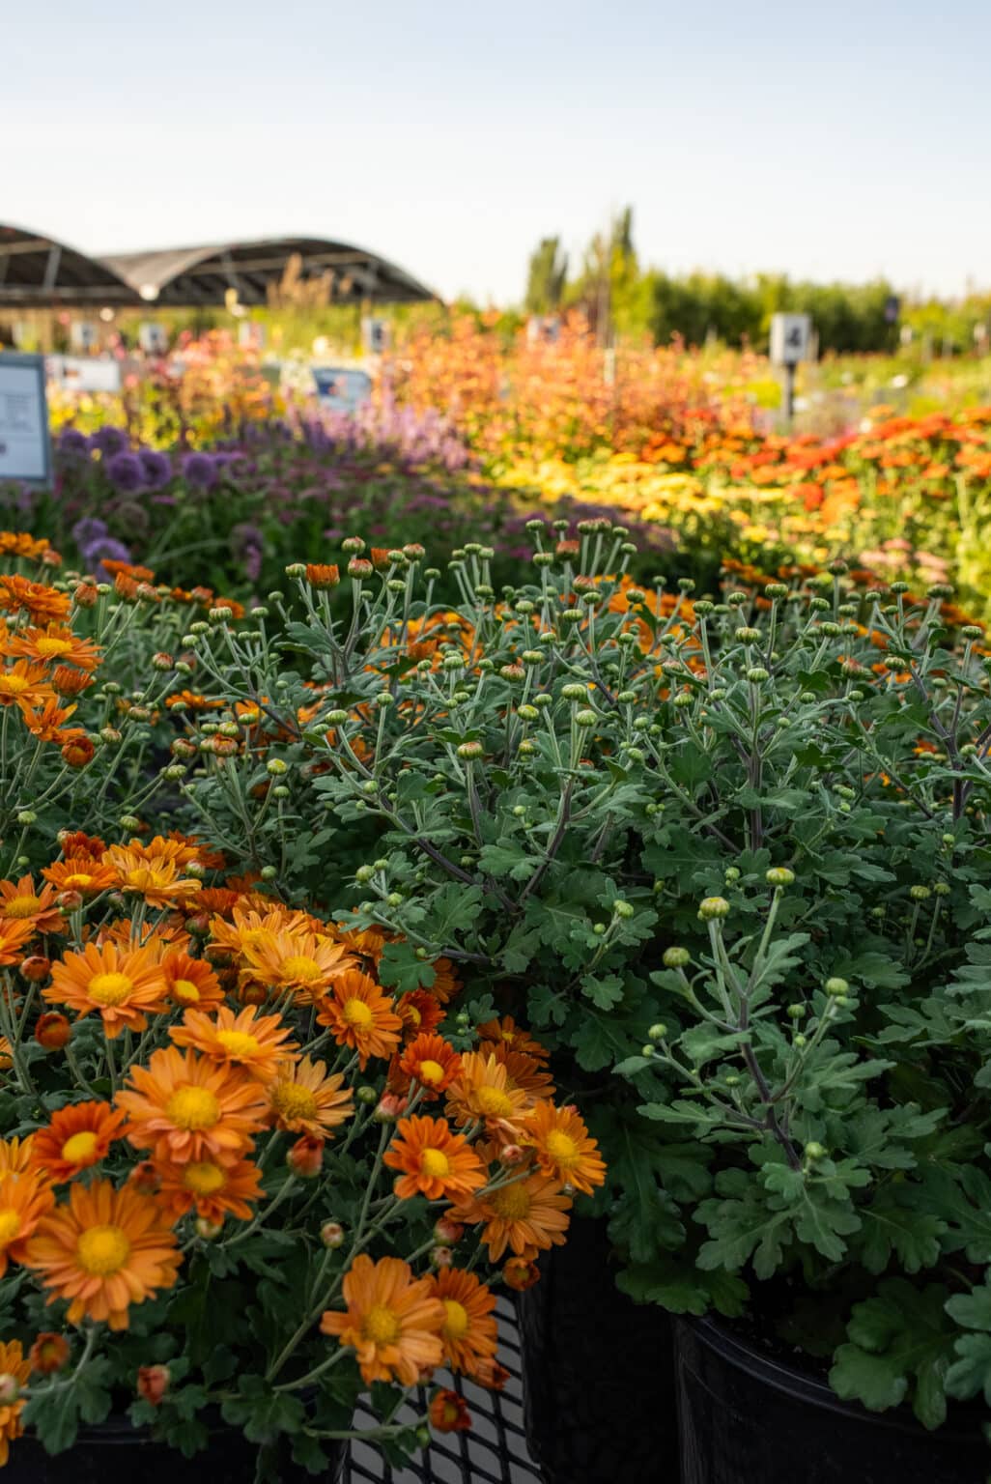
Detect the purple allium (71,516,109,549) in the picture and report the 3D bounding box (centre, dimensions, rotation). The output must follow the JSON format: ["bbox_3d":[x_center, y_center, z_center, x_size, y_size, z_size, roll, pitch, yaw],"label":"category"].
[{"bbox_3d":[-0.550,-0.282,2.350,0.050,0.049,0.050,0,13,0],"label":"purple allium"}]

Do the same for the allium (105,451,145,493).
[{"bbox_3d":[-0.525,-0.382,2.450,0.055,0.055,0.055,0,13,0],"label":"allium"}]

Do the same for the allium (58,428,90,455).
[{"bbox_3d":[-0.644,-0.457,2.650,0.052,0.050,0.052,0,13,0],"label":"allium"}]

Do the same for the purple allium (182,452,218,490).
[{"bbox_3d":[-0.401,-0.367,2.350,0.048,0.046,0.048,0,13,0],"label":"purple allium"}]

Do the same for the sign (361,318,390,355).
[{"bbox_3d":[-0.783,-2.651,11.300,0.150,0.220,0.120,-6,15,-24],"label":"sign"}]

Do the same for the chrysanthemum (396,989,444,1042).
[{"bbox_3d":[-0.031,0.113,0.710,0.017,0.025,0.025,-36,12,30],"label":"chrysanthemum"}]

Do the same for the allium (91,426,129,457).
[{"bbox_3d":[-0.533,-0.414,2.400,0.050,0.048,0.050,0,13,0],"label":"allium"}]

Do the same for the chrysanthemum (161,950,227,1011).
[{"bbox_3d":[-0.118,0.093,0.680,0.027,0.015,0.027,25,37,-6],"label":"chrysanthemum"}]

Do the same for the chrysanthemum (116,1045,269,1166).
[{"bbox_3d":[-0.108,0.130,0.620,0.054,0.017,0.054,0,43,-10],"label":"chrysanthemum"}]

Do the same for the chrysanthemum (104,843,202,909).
[{"bbox_3d":[-0.172,0.068,0.870,0.049,0.022,0.049,0,21,0],"label":"chrysanthemum"}]

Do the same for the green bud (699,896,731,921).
[{"bbox_3d":[0.083,0.063,0.655,0.012,0.009,0.012,0,13,0],"label":"green bud"}]

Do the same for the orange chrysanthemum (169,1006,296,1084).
[{"bbox_3d":[-0.101,0.116,0.670,0.050,0.019,0.050,3,27,-1],"label":"orange chrysanthemum"}]

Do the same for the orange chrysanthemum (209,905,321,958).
[{"bbox_3d":[-0.096,0.081,0.725,0.047,0.014,0.047,-2,24,-8],"label":"orange chrysanthemum"}]

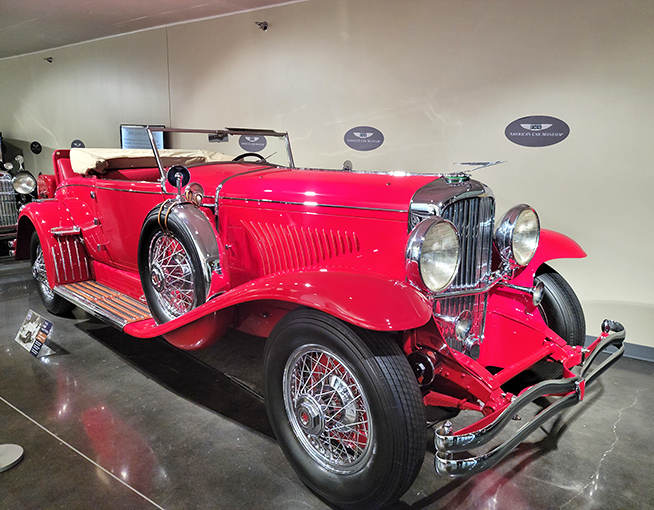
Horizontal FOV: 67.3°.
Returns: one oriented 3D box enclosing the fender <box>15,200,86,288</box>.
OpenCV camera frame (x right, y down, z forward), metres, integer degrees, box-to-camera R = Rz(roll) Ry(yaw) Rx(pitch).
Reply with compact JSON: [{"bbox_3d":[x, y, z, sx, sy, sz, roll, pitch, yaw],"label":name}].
[{"bbox_3d":[-2.643,-0.142,4.657,0.320,0.720,1.350,-10,14,-43],"label":"fender"}]

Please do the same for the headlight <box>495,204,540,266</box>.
[{"bbox_3d":[0.922,-0.103,2.447,0.302,0.302,0.185,-10,14,-43],"label":"headlight"}]

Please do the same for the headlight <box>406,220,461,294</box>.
[{"bbox_3d":[0.386,-0.005,1.942,0.302,0.302,0.185,-10,14,-43],"label":"headlight"}]

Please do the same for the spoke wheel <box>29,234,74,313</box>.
[{"bbox_3d":[-2.560,0.146,4.579,0.200,0.798,0.798,-10,14,-43],"label":"spoke wheel"}]

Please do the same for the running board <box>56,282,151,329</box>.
[{"bbox_3d":[-1.711,0.351,3.748,0.290,0.055,1.470,-10,14,-43],"label":"running board"}]

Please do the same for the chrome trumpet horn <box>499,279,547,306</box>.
[{"bbox_3d":[0.968,0.174,2.474,0.130,0.130,0.260,-10,14,-43],"label":"chrome trumpet horn"}]

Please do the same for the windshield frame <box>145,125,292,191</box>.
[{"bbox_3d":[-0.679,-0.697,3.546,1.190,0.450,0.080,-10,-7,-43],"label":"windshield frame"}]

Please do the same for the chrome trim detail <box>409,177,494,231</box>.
[{"bbox_3d":[0.616,-0.241,2.258,0.540,0.250,0.230,-10,14,-43],"label":"chrome trim detail"}]

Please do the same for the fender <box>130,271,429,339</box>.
[{"bbox_3d":[-0.362,0.294,2.398,0.480,0.650,2.210,-10,14,-43],"label":"fender"}]

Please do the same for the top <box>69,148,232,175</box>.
[{"bbox_3d":[-1.449,-0.800,4.283,1.220,0.220,0.790,-10,14,-43],"label":"top"}]

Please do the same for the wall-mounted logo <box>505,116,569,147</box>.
[{"bbox_3d":[1.526,-0.897,3.566,0.460,0.230,0.015,7,13,40],"label":"wall-mounted logo"}]

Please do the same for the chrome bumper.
[{"bbox_3d":[0.964,0.530,2.038,1.570,0.190,0.230,-10,14,-43],"label":"chrome bumper"}]

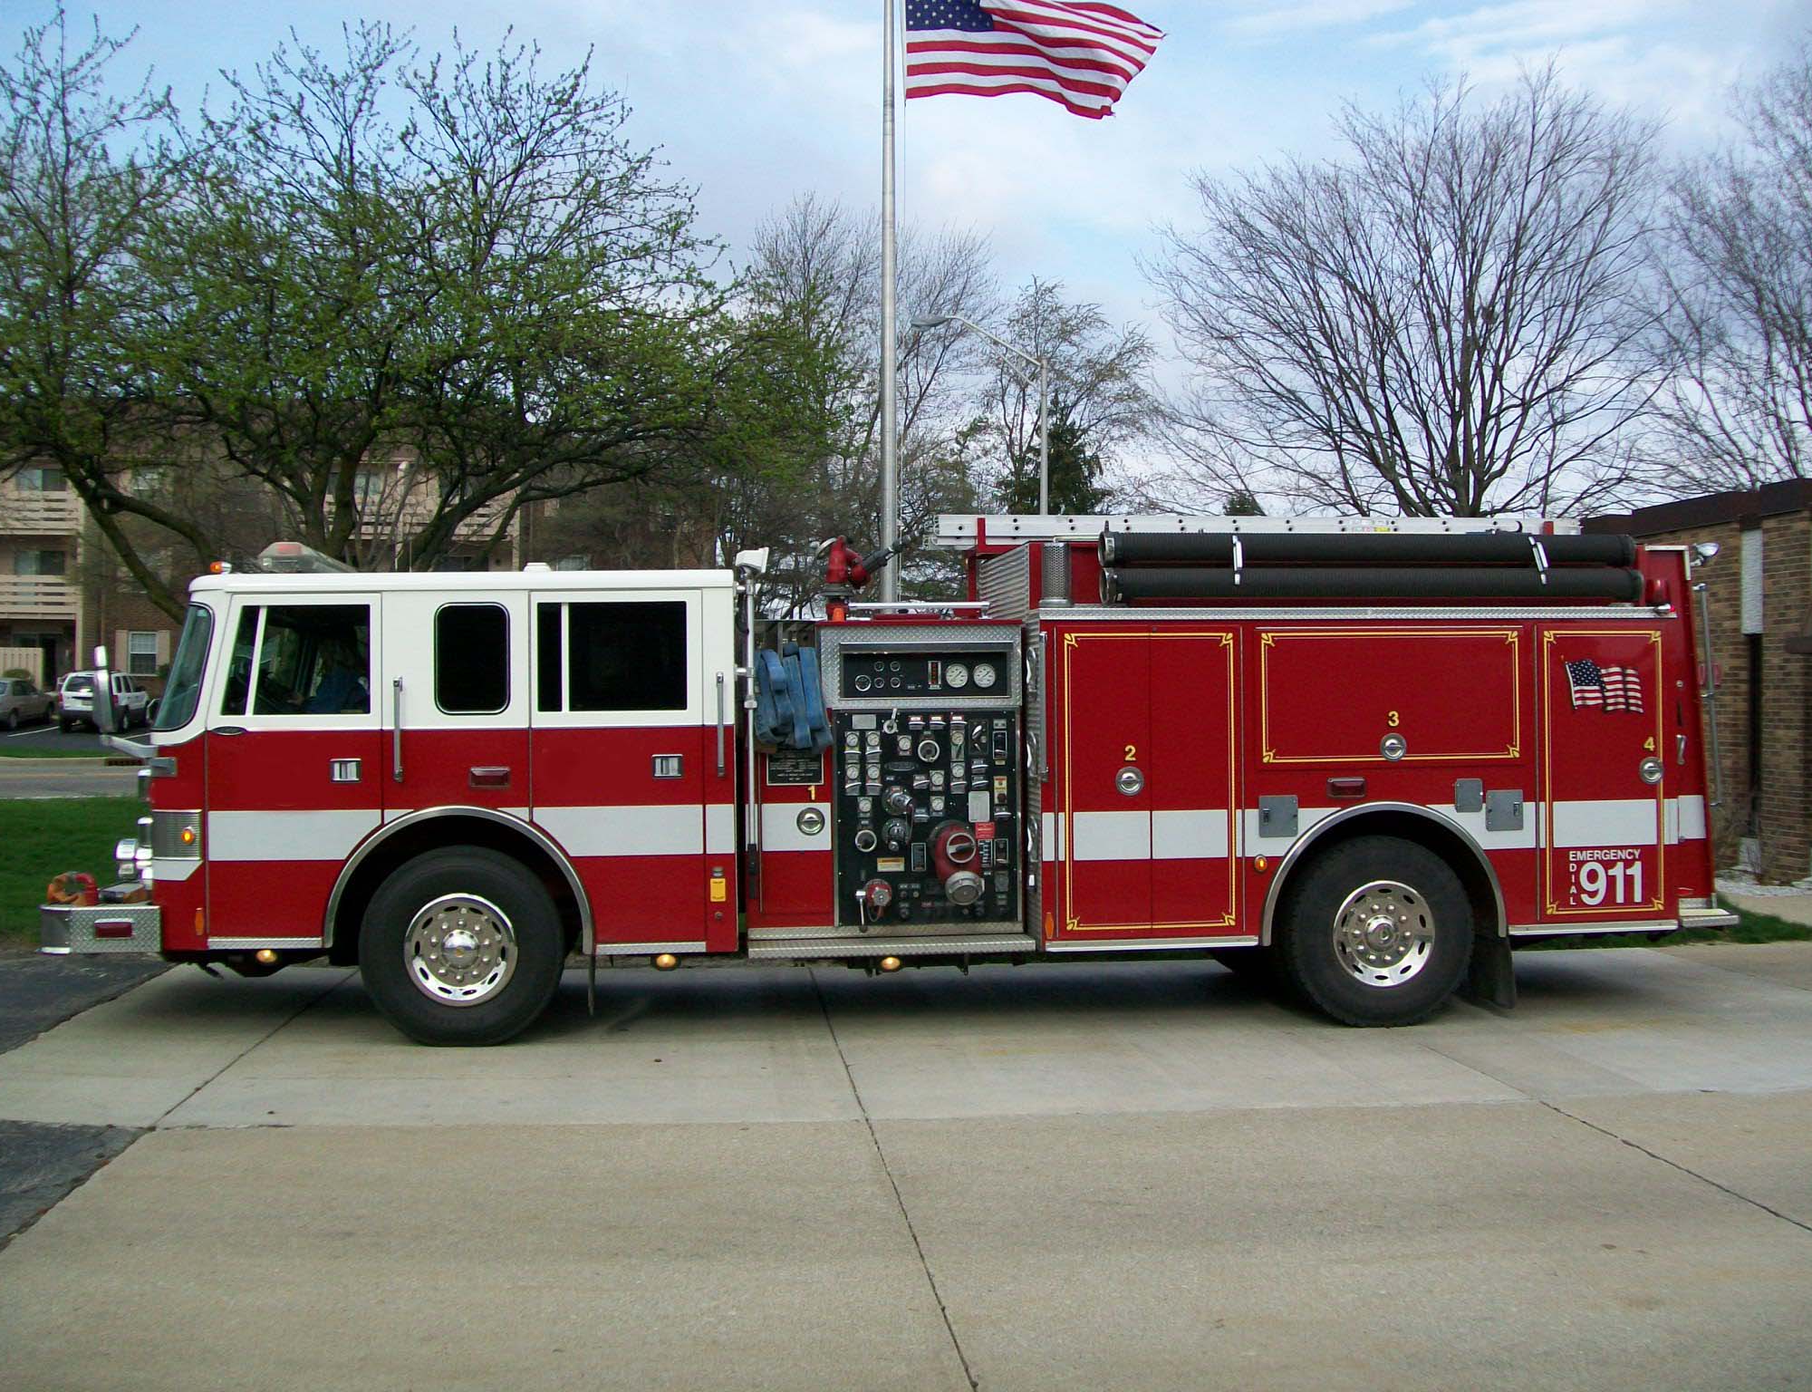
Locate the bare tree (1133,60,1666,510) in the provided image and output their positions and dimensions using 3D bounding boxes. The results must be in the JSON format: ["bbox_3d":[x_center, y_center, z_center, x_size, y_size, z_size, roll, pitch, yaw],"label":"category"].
[{"bbox_3d":[8.800,-4.700,34.000,9.200,12.700,8.800,0,0,0],"label":"bare tree"}]

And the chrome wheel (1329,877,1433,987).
[{"bbox_3d":[2.645,1.320,10.720,0.600,0.600,0.200,0,0,-6],"label":"chrome wheel"}]

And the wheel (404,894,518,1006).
[{"bbox_3d":[-2.365,1.350,10.260,0.600,0.600,0.200,0,0,-6],"label":"wheel"}]

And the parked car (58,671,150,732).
[{"bbox_3d":[-24.100,0.150,58.300,1.800,1.750,4.400,0,0,-10],"label":"parked car"}]

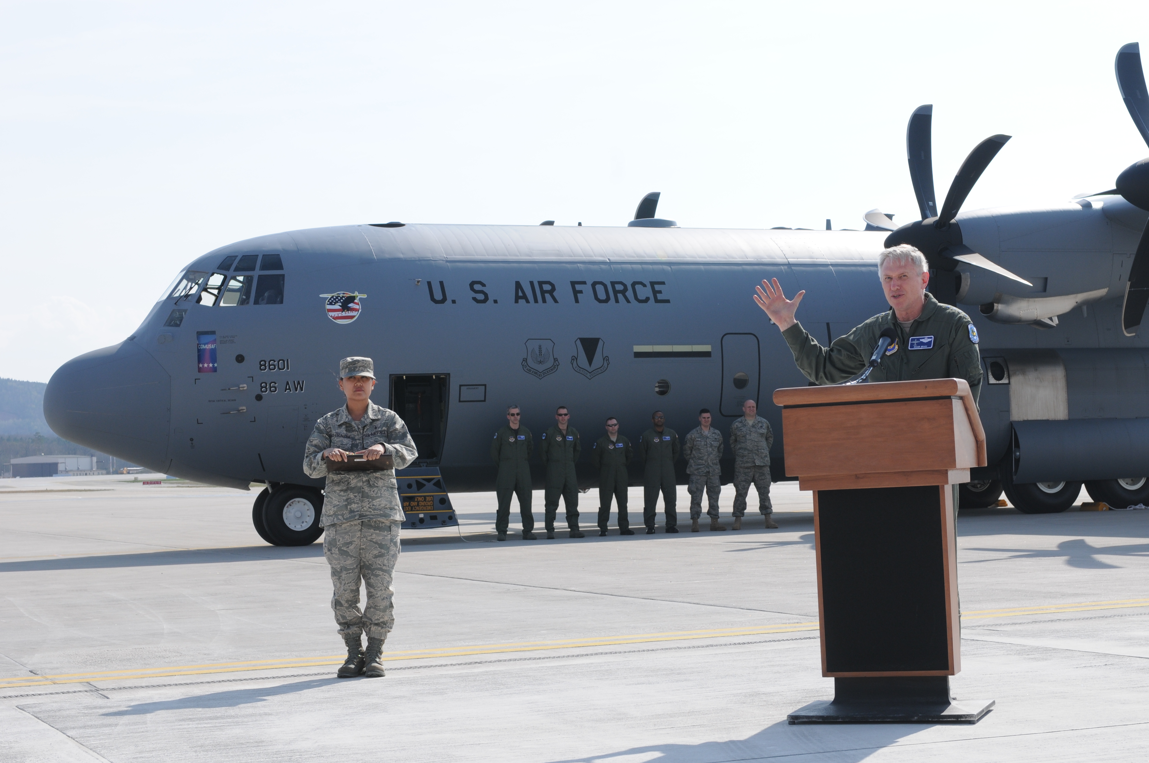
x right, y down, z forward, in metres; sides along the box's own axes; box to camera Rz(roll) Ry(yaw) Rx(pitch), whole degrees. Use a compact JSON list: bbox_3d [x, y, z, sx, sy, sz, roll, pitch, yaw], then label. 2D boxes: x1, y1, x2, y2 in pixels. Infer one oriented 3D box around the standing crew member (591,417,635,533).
[{"bbox_3d":[0.537,1.344,30.445,0.560,1.700,0.370,-1,-2,-23],"label":"standing crew member"}]

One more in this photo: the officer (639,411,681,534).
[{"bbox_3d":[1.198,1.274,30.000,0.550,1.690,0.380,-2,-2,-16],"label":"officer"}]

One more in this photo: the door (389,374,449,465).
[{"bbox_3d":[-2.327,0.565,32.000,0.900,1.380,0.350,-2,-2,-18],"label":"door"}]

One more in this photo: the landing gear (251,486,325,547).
[{"bbox_3d":[-4.117,1.879,31.092,1.020,1.020,0.900,-1,-2,-23],"label":"landing gear"}]

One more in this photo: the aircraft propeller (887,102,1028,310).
[{"bbox_3d":[4.793,-1.908,29.636,1.100,4.100,4.000,-1,-2,-23],"label":"aircraft propeller"}]

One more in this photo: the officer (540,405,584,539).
[{"bbox_3d":[-0.171,1.282,30.205,0.570,1.860,0.370,-1,-2,-23],"label":"officer"}]

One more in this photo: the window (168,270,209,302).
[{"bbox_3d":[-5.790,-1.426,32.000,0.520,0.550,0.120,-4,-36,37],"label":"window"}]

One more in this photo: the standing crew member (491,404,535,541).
[{"bbox_3d":[-0.846,1.269,29.600,0.570,1.860,0.400,-2,-2,-16],"label":"standing crew member"}]

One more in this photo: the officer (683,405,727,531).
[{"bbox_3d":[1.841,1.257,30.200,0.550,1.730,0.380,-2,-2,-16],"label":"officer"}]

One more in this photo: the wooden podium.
[{"bbox_3d":[1.202,0.643,8.188,0.715,1.260,0.550,-3,-2,20],"label":"wooden podium"}]

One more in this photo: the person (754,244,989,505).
[{"bbox_3d":[1.206,0.354,8.550,0.880,1.800,0.520,-3,-2,19],"label":"person"}]

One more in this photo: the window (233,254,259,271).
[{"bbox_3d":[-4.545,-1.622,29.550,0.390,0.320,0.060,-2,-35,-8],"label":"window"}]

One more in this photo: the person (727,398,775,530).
[{"bbox_3d":[2.591,1.211,31.139,0.620,1.900,0.380,-1,-2,-23],"label":"person"}]

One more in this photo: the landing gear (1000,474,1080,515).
[{"bbox_3d":[7.363,1.420,33.557,1.400,1.340,0.500,-1,-2,-23],"label":"landing gear"}]

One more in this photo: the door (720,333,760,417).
[{"bbox_3d":[2.453,-0.094,31.821,0.640,1.240,0.200,-1,-2,-23],"label":"door"}]

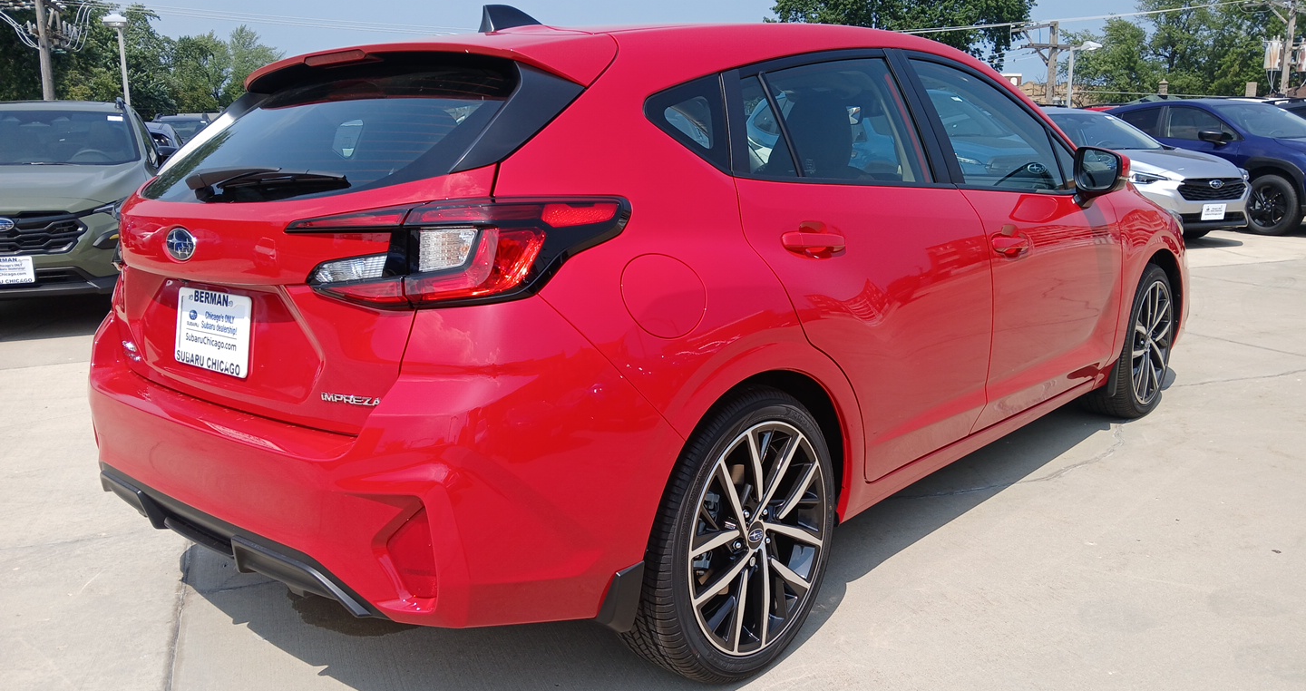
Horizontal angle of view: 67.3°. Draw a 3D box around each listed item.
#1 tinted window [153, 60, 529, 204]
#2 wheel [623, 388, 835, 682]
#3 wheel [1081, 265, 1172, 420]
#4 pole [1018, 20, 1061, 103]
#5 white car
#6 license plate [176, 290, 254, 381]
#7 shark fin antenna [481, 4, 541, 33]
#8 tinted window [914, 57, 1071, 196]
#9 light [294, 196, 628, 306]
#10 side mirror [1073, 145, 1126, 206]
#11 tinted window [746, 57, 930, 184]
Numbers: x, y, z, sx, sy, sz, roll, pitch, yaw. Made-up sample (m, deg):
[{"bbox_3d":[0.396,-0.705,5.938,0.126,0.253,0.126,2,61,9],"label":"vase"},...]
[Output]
[{"bbox_3d":[-0.761,-0.444,2.099,1.250,0.110,0.500,8,52,42],"label":"tinted window"},{"bbox_3d":[0.145,0.383,2.086,0.228,0.635,0.635,8,14,42],"label":"wheel"},{"bbox_3d":[1.934,-0.022,4.026,0.228,0.635,0.635,8,14,42],"label":"wheel"},{"bbox_3d":[18.200,-11.700,46.000,2.000,7.500,0.500,1,11,14],"label":"pole"},{"bbox_3d":[5.240,-2.140,12.130,1.800,1.470,4.475,-4,11,-15],"label":"white car"},{"bbox_3d":[-0.901,-0.030,2.006,0.311,0.160,0.020,8,5,42],"label":"license plate"},{"bbox_3d":[-0.362,-0.811,2.490,0.070,0.075,0.195,8,14,42],"label":"shark fin antenna"},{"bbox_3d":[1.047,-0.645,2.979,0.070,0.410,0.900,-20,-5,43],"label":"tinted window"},{"bbox_3d":[-0.342,-0.161,1.706,0.460,0.190,0.420,8,14,42],"label":"light"},{"bbox_3d":[1.339,-0.521,2.998,0.210,0.180,0.150,8,14,42],"label":"side mirror"},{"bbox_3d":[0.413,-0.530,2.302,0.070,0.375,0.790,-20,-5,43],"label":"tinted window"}]

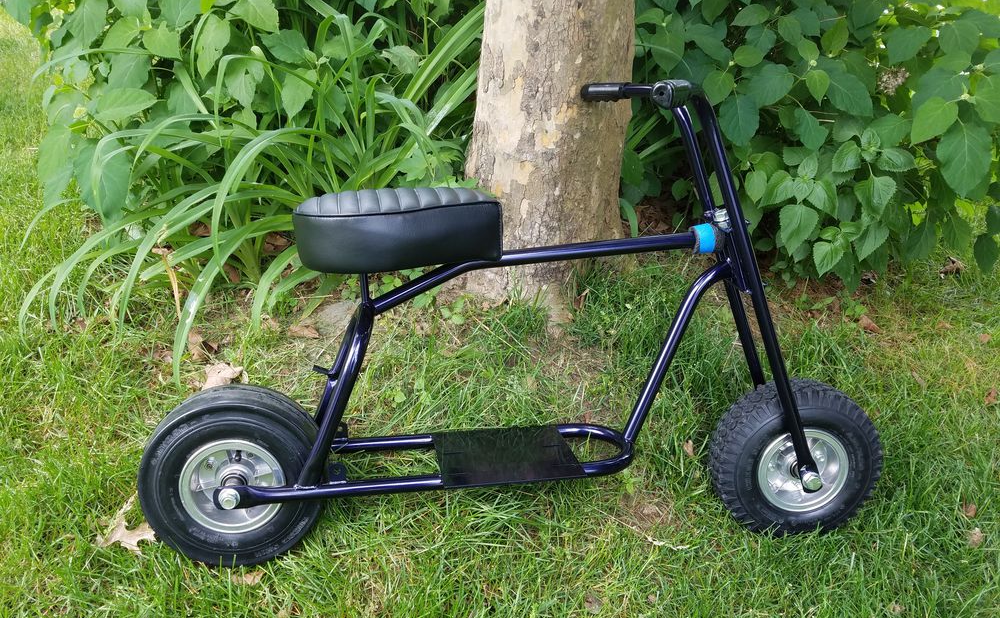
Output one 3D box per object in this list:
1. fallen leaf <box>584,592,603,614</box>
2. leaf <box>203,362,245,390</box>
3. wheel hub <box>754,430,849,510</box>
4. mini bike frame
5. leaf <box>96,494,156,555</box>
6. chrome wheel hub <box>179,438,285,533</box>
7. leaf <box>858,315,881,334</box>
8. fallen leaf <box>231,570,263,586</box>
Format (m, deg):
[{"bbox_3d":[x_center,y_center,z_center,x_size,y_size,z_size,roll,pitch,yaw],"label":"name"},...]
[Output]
[{"bbox_3d":[0.147,0.459,1.174,0.022,0.015,0.039,-14,35,-30],"label":"fallen leaf"},{"bbox_3d":[-0.581,0.144,1.580,0.078,0.030,0.114,-3,31,-16],"label":"leaf"},{"bbox_3d":[0.525,0.272,1.329,0.155,0.155,0.075,3,16,-2],"label":"wheel hub"},{"bbox_3d":[0.072,-0.035,1.204,0.998,0.650,0.620,1,16,-10],"label":"mini bike frame"},{"bbox_3d":[-0.600,0.350,1.225,0.090,0.025,0.110,12,30,9],"label":"leaf"},{"bbox_3d":[-0.405,0.260,1.159,0.155,0.155,0.075,1,16,-10],"label":"chrome wheel hub"},{"bbox_3d":[1.010,0.041,2.057,0.045,0.030,0.075,7,30,1],"label":"leaf"},{"bbox_3d":[-0.384,0.415,1.151,0.047,0.015,0.024,-6,32,-21],"label":"fallen leaf"}]

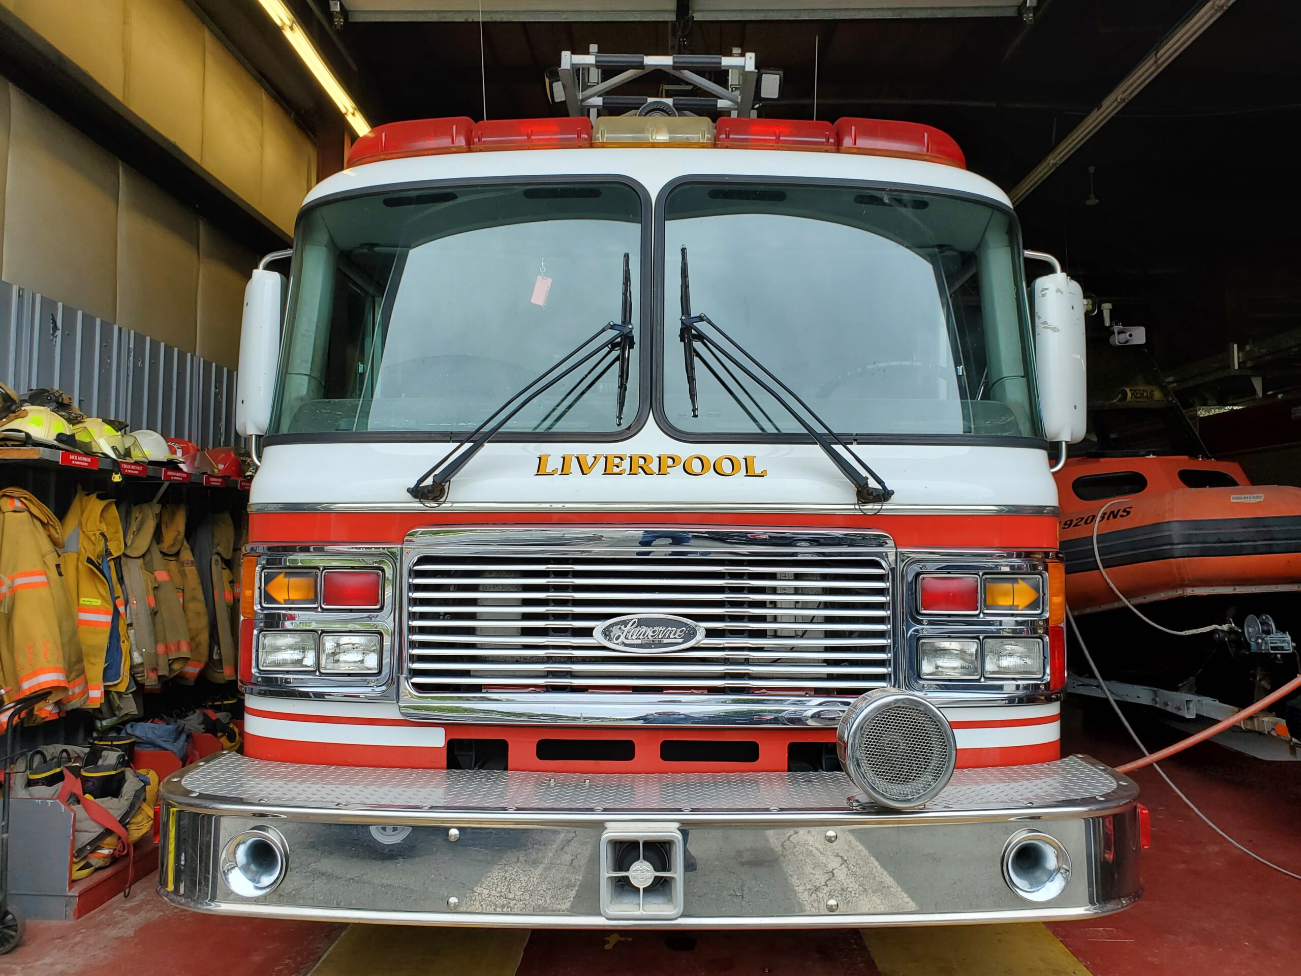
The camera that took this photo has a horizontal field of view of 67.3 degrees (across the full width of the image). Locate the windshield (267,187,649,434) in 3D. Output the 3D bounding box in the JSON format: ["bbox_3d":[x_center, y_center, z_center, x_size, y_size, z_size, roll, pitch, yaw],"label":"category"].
[{"bbox_3d":[-0.582,-0.520,2.912,1.118,0.776,0.190,0,-10,7],"label":"windshield"}]

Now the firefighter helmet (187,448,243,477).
[{"bbox_3d":[-2.434,-0.137,5.500,0.330,0.185,0.260,1,-3,-5],"label":"firefighter helmet"}]

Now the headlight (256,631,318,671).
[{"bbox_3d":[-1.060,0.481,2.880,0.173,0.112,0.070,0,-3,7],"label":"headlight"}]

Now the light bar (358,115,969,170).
[{"bbox_3d":[0.008,-1.091,3.260,1.970,0.150,0.360,0,-3,0],"label":"light bar"}]

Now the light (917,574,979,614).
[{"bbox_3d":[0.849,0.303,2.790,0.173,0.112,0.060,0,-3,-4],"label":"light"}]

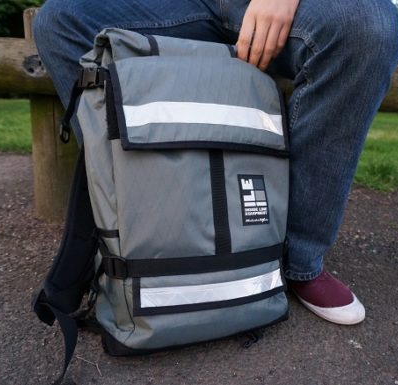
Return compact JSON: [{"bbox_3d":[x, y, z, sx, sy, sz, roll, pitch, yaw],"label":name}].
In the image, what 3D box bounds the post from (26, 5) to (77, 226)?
[{"bbox_3d":[-0.420,-0.215,1.143,0.145,0.600,0.145,4,16,3],"label":"post"}]

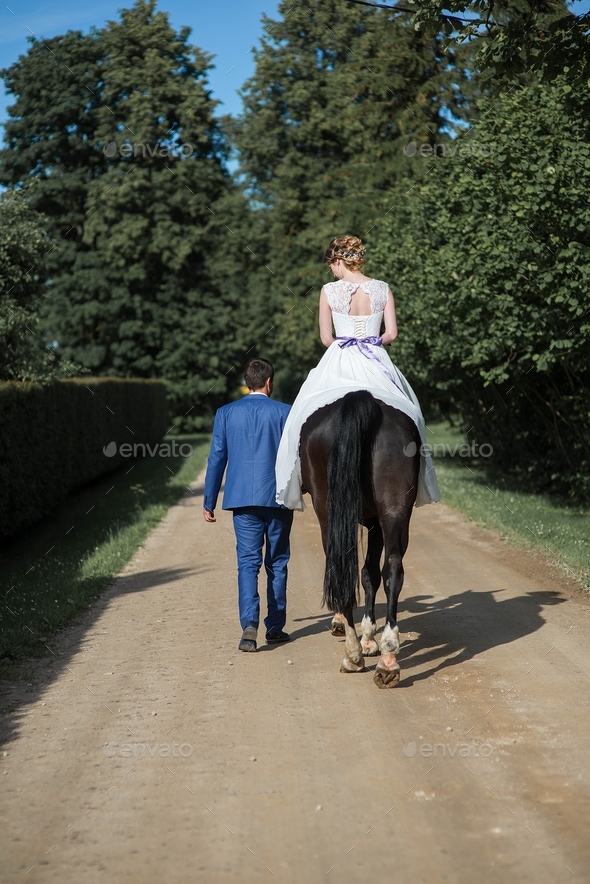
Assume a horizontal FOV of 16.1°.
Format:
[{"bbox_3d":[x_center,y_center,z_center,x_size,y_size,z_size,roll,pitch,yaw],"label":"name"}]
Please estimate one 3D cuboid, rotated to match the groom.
[{"bbox_3d":[-0.272,0.372,12.750,0.590,1.770,0.560,0,2,0],"label":"groom"}]

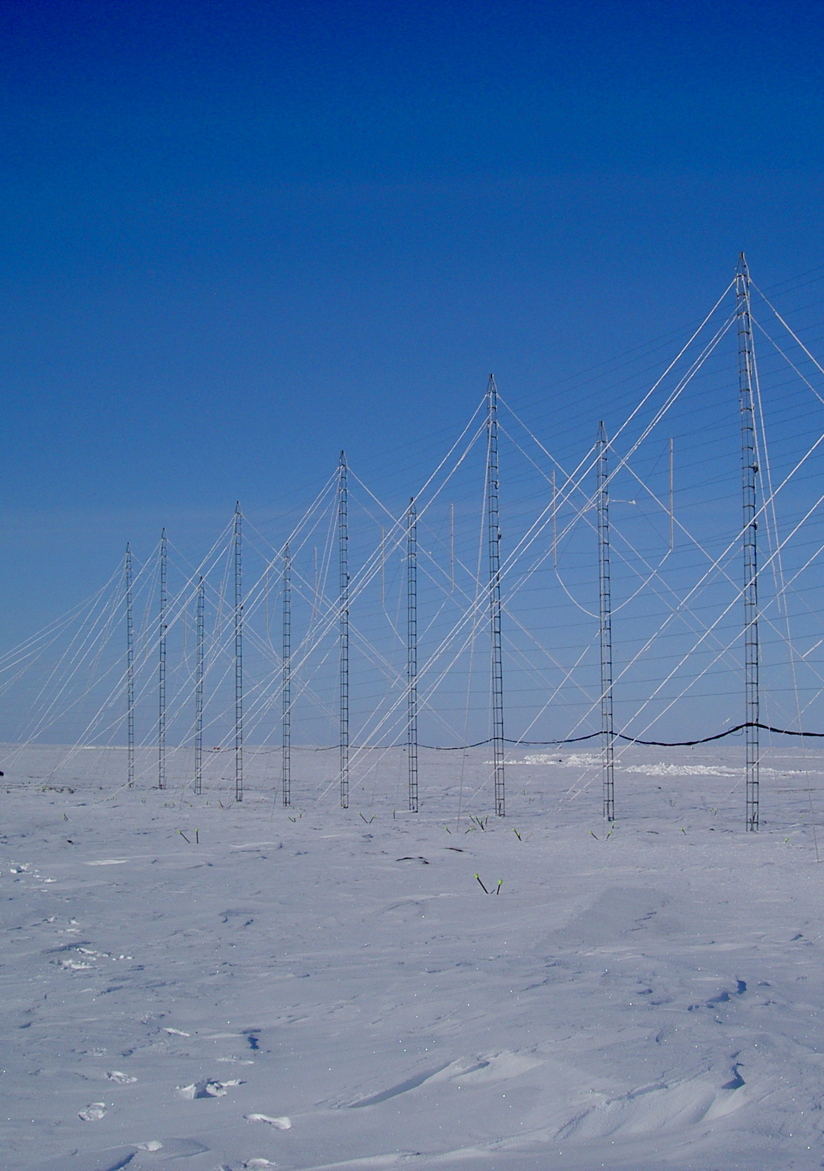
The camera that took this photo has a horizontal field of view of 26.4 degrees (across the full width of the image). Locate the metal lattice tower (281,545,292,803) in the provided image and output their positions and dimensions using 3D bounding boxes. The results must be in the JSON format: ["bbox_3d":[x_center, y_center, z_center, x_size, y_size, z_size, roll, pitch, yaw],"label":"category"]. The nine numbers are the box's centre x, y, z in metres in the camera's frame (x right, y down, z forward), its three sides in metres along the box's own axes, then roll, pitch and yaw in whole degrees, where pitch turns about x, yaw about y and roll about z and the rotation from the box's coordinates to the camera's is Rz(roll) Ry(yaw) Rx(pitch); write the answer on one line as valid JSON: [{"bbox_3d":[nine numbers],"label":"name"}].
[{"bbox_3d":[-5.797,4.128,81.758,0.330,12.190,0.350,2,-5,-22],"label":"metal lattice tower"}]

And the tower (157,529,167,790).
[{"bbox_3d":[-14.545,4.271,102.952,0.330,15.240,0.350,2,-5,-22],"label":"tower"}]

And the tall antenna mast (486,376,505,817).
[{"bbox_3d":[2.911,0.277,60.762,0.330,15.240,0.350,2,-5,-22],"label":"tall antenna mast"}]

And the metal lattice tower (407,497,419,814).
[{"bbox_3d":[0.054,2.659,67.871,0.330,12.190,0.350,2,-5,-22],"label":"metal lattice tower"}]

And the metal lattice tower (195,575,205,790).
[{"bbox_3d":[-11.553,5.459,96.020,0.330,12.190,0.350,2,-5,-22],"label":"metal lattice tower"}]

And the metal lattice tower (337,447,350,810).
[{"bbox_3d":[-2.894,1.832,74.985,0.330,15.240,0.350,2,-5,-22],"label":"metal lattice tower"}]

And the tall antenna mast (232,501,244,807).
[{"bbox_3d":[-8.747,3.307,88.988,0.330,15.240,0.350,2,-5,-22],"label":"tall antenna mast"}]

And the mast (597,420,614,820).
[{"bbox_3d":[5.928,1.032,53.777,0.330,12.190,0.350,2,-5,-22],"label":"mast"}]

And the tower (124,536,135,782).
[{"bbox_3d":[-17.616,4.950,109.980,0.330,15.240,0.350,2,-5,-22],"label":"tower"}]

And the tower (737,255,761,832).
[{"bbox_3d":[8.846,-1.247,46.377,0.330,15.240,0.350,2,-5,-22],"label":"tower"}]

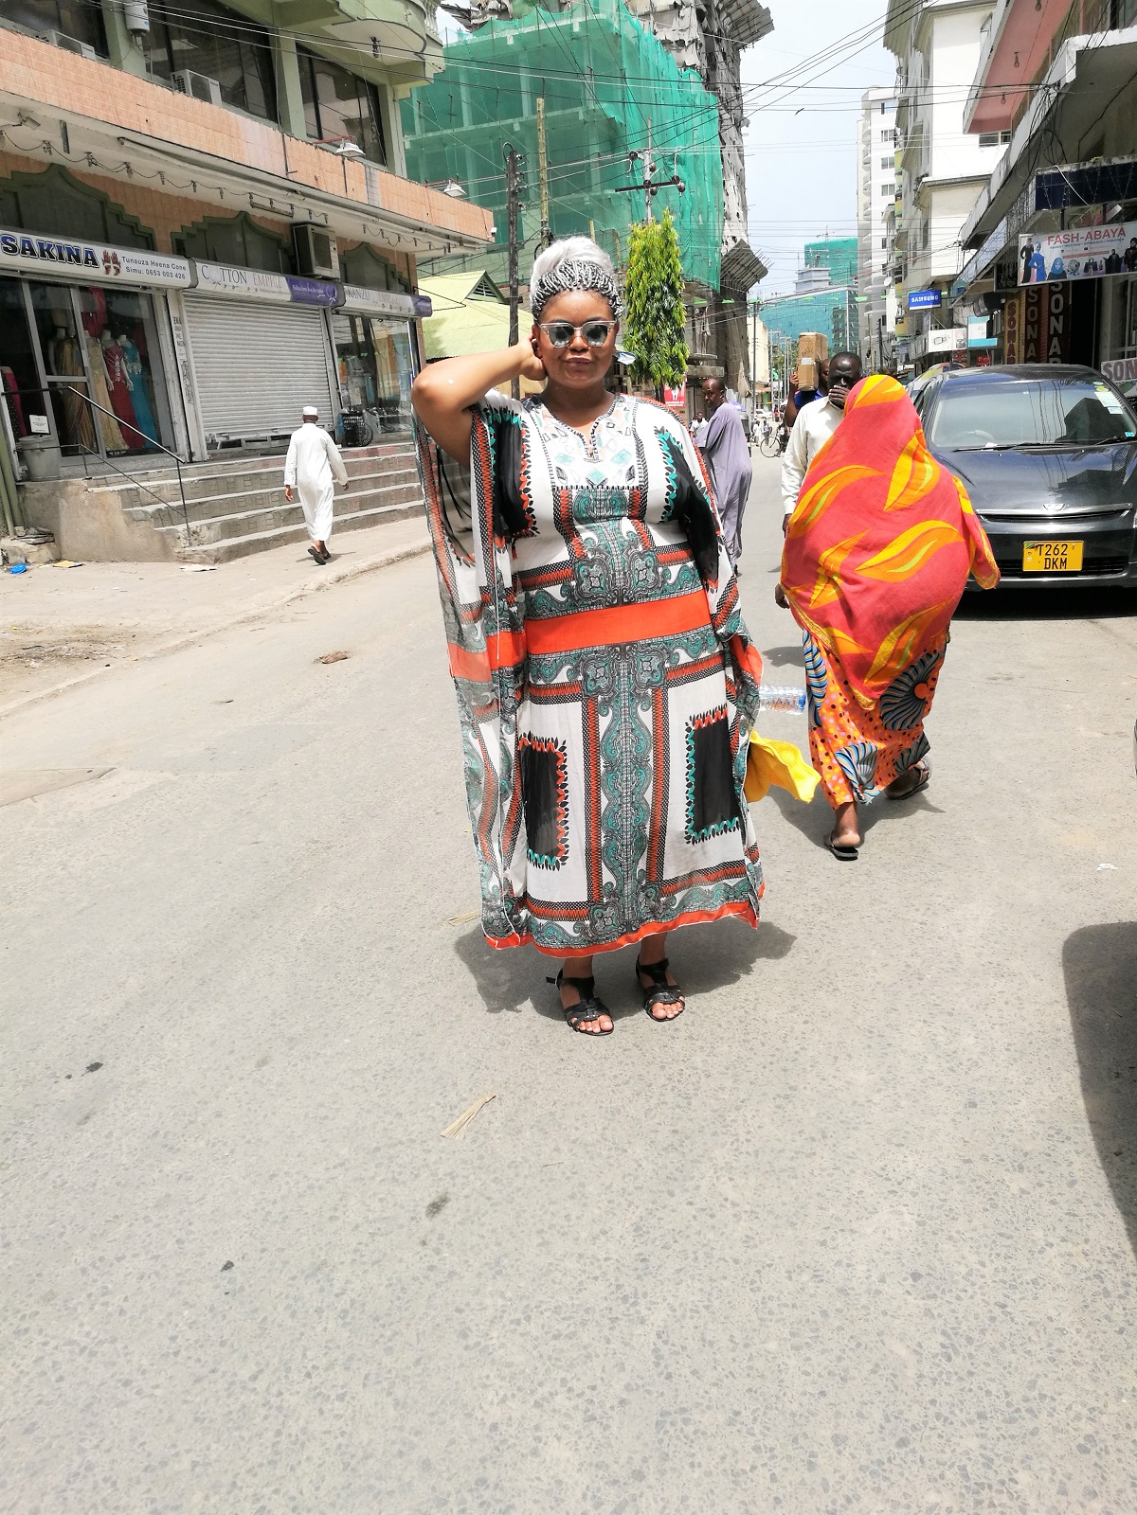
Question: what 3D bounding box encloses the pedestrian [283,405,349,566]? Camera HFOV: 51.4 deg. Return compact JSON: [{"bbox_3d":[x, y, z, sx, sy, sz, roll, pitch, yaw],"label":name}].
[{"bbox_3d":[-2.881,-3.108,13.466,0.600,1.700,0.460,-3,16,6],"label":"pedestrian"}]

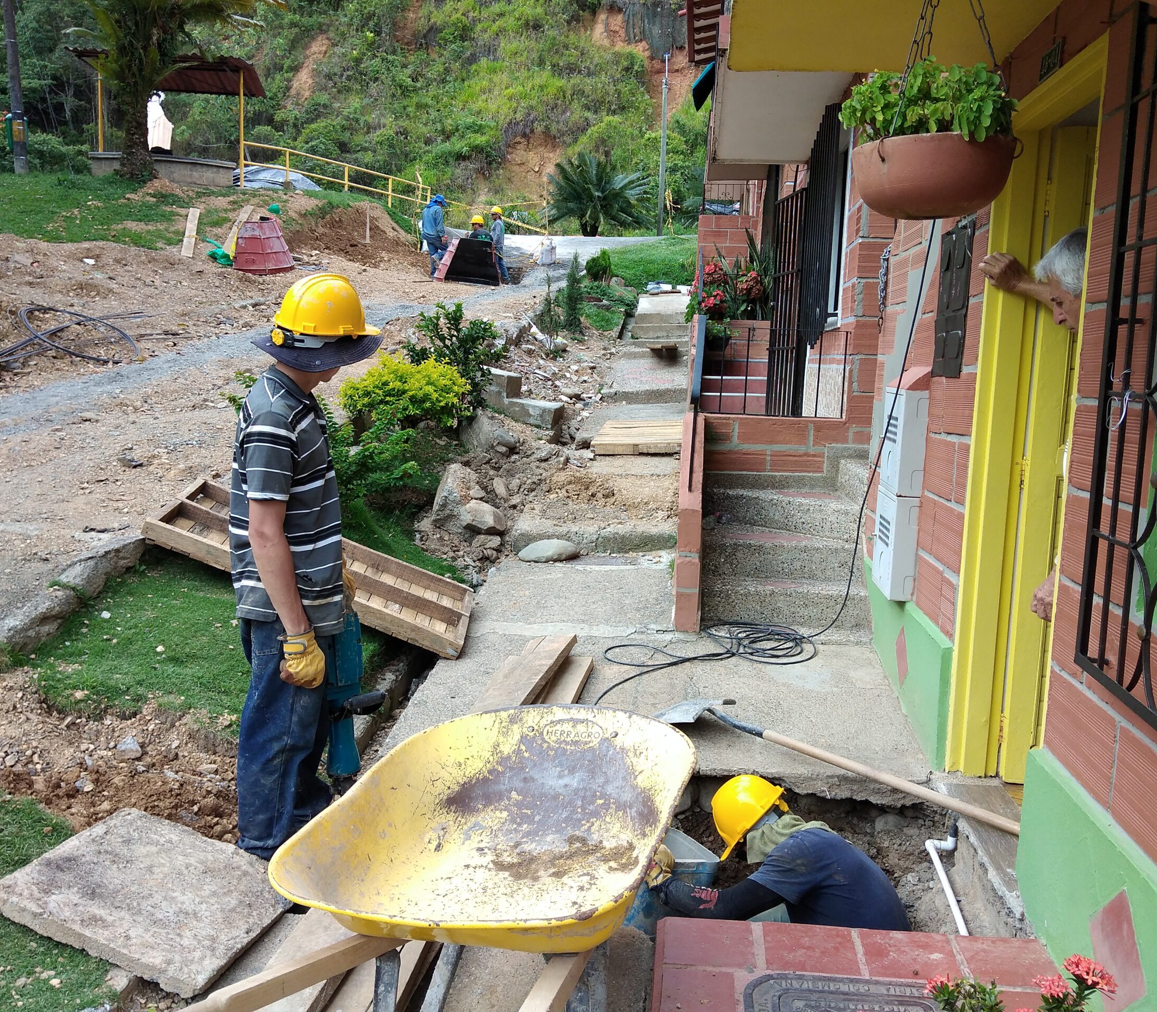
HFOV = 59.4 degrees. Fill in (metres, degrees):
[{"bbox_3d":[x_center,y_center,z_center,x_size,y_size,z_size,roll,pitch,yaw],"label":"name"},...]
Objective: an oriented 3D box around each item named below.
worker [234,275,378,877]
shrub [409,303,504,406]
[{"bbox_3d":[-0.798,0.202,2.923,0.440,1.720,0.480,-1,7,-30],"label":"worker"},{"bbox_3d":[-1.137,-1.349,9.300,0.880,1.080,0.850,3,7,6],"label":"shrub"}]

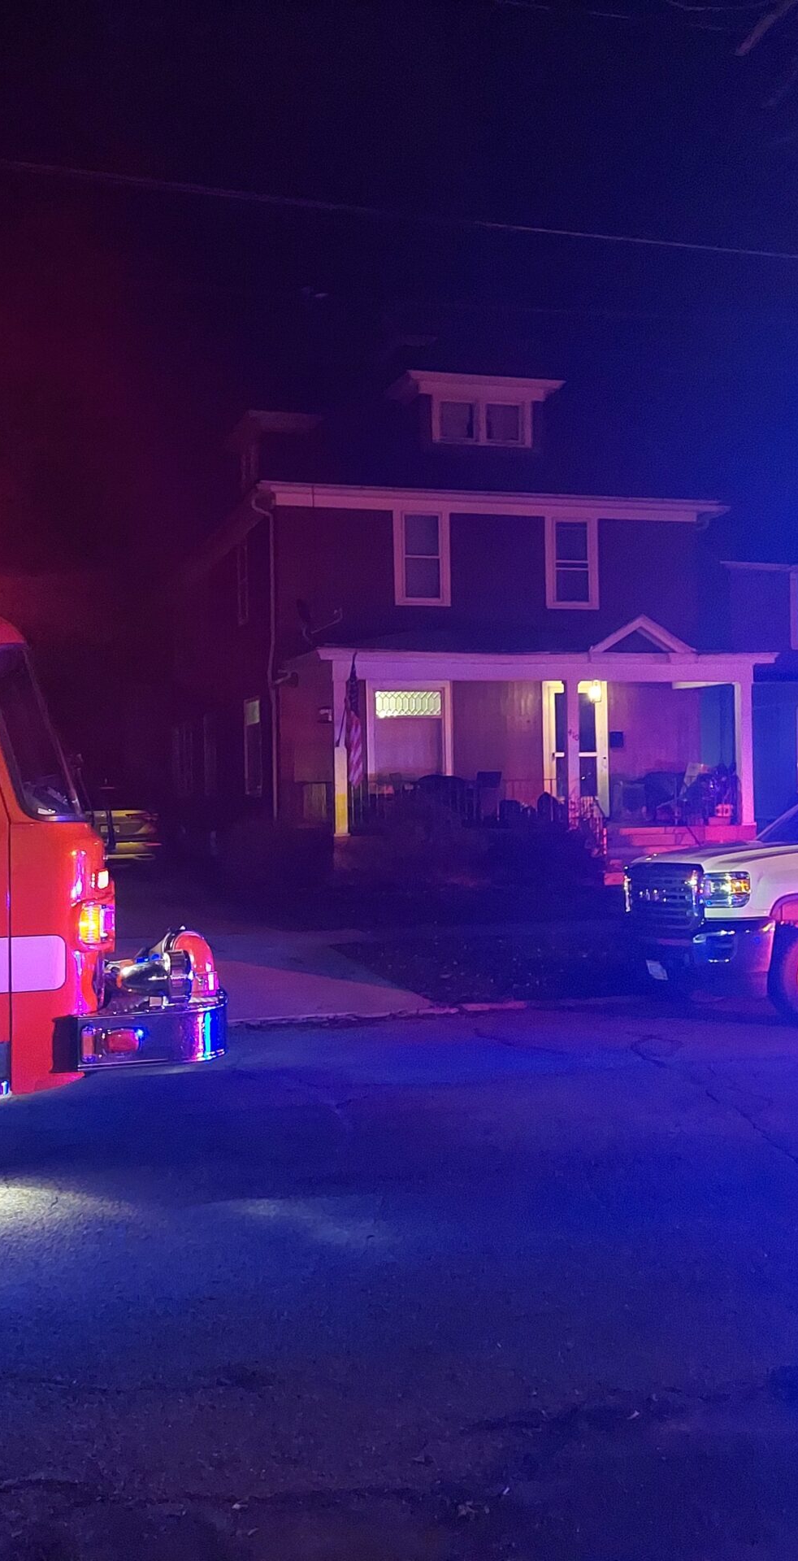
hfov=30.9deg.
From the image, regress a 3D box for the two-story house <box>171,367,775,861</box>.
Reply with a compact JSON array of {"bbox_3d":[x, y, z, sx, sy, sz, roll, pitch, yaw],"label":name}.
[{"bbox_3d":[0.530,-2.984,26.252,7.918,9.191,12.006,-1,0,-16],"label":"two-story house"}]

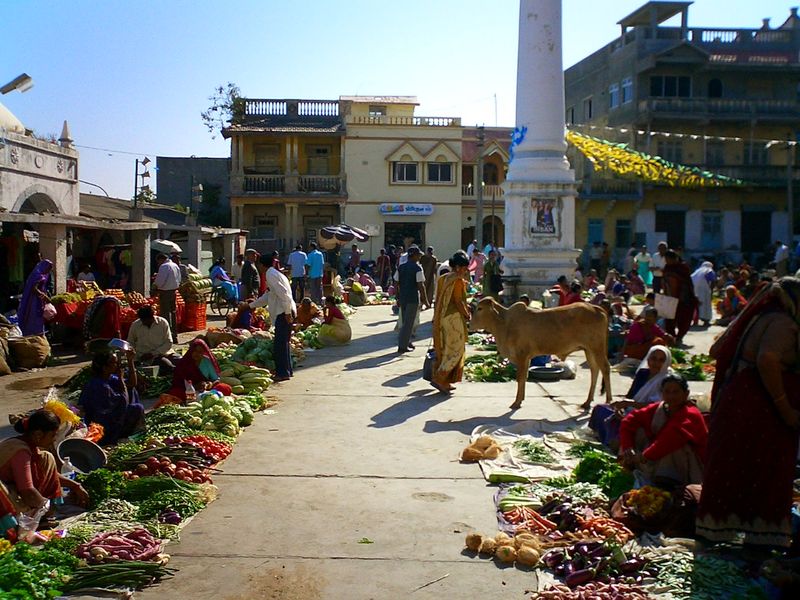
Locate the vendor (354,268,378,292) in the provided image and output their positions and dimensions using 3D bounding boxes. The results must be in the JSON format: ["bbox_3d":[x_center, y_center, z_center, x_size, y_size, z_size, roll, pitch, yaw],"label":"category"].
[{"bbox_3d":[-1.012,-0.504,25.826,0.580,0.800,0.620,3,5,40],"label":"vendor"}]

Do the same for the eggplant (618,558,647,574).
[{"bbox_3d":[1.165,1.336,4.285,0.150,0.070,0.070,-7,6,-20],"label":"eggplant"}]

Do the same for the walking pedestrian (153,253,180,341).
[{"bbox_3d":[-4.096,-0.058,14.994,0.460,1.580,0.440,-3,5,-37],"label":"walking pedestrian"}]

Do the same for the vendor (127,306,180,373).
[{"bbox_3d":[-3.512,0.500,12.094,0.700,0.860,0.720,-1,4,-12],"label":"vendor"}]

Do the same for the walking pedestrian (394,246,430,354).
[{"bbox_3d":[0.176,-0.021,13.370,0.520,1.680,0.480,3,5,37],"label":"walking pedestrian"}]

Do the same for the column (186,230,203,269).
[{"bbox_3d":[-5.993,-1.031,24.932,0.320,2.050,0.420,0,4,0],"label":"column"}]

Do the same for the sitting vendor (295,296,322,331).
[{"bbox_3d":[-1.623,0.293,14.976,0.460,0.720,0.460,3,5,37],"label":"sitting vendor"}]

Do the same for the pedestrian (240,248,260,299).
[{"bbox_3d":[-3.147,-0.329,17.948,0.360,1.570,0.440,2,4,28],"label":"pedestrian"}]

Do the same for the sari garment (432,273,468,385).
[{"bbox_3d":[0.586,0.303,9.924,0.400,1.300,0.420,-2,4,-25],"label":"sari garment"}]

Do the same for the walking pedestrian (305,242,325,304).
[{"bbox_3d":[-2.260,-0.688,22.545,0.520,1.680,0.340,0,4,-3],"label":"walking pedestrian"}]

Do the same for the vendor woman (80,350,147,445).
[{"bbox_3d":[-2.626,0.834,7.750,0.620,0.780,0.520,-1,4,-7],"label":"vendor woman"}]

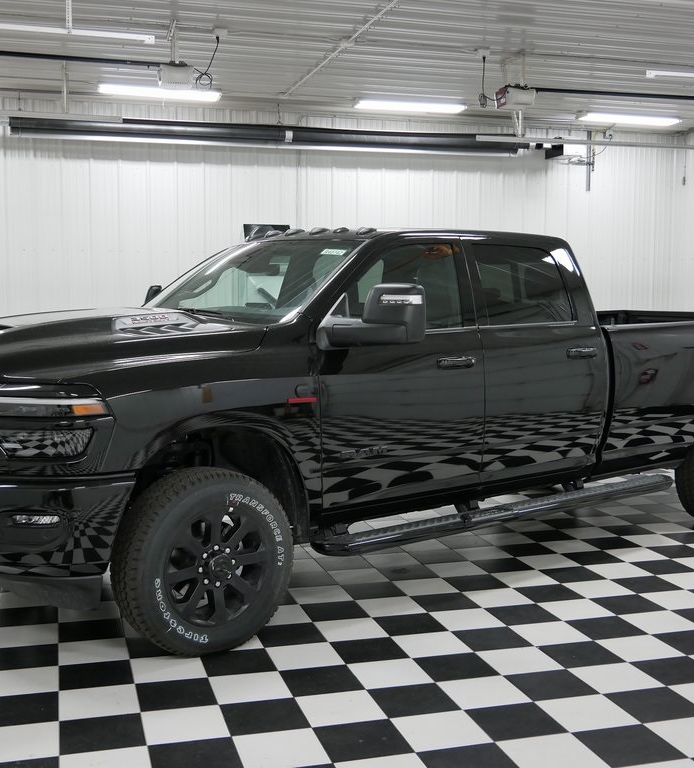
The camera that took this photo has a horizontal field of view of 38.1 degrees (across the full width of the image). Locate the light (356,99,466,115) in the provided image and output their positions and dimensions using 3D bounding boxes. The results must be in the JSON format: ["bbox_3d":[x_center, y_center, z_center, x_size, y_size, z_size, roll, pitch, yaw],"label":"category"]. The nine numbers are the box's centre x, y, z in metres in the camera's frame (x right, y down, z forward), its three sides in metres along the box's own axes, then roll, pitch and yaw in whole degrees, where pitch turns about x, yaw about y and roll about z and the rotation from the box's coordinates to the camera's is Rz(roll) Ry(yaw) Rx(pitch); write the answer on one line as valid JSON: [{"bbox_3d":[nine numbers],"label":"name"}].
[{"bbox_3d":[0.693,-3.008,10.893,1.230,0.080,0.150,-1,5,-16],"label":"light"}]

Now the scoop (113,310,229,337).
[{"bbox_3d":[-0.848,-0.295,4.817,0.530,0.090,0.280,-4,6,-39],"label":"scoop"}]

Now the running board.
[{"bbox_3d":[0.998,0.730,5.842,2.930,0.100,0.200,-4,6,-39],"label":"running board"}]

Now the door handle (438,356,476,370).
[{"bbox_3d":[0.588,-0.110,5.371,0.260,0.065,0.060,-4,6,-39],"label":"door handle"}]

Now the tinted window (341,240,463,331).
[{"bbox_3d":[0.268,-0.528,5.287,0.920,0.480,0.060,-4,-14,-39],"label":"tinted window"}]

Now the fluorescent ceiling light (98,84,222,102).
[{"bbox_3d":[-1.902,-2.958,10.230,1.230,0.080,0.150,-1,5,-16],"label":"fluorescent ceiling light"}]

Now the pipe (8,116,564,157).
[{"bbox_3d":[-0.452,-2.740,11.239,6.250,0.250,0.250,-1,5,-16],"label":"pipe"}]

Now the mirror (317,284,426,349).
[{"bbox_3d":[0.109,-0.322,4.751,0.300,0.280,0.480,-4,6,-39],"label":"mirror"}]

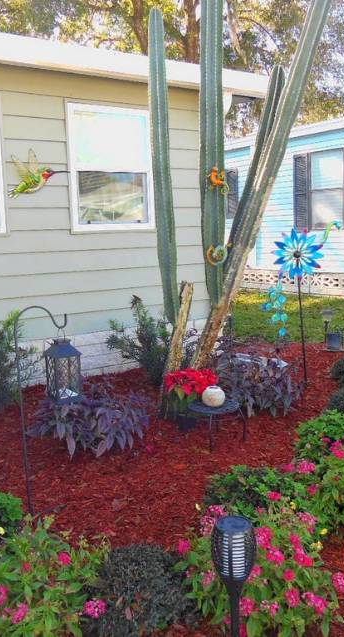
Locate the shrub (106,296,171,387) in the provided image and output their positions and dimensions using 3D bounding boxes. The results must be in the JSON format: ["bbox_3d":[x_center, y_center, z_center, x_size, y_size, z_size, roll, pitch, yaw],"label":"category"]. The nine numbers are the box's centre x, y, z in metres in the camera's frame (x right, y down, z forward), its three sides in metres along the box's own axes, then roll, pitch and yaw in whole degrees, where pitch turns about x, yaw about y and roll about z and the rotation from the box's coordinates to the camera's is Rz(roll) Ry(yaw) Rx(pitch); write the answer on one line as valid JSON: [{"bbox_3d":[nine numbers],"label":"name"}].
[{"bbox_3d":[-0.269,0.189,5.593,0.700,0.790,0.660,-2,8,-3],"label":"shrub"}]

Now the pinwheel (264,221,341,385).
[{"bbox_3d":[1.157,-0.133,5.440,0.679,1.455,0.150,0,8,12],"label":"pinwheel"}]

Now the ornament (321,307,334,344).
[{"bbox_3d":[1.671,0.105,6.572,0.125,0.390,0.125,1,9,14],"label":"ornament"}]

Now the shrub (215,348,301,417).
[{"bbox_3d":[0.694,0.469,4.910,0.684,0.434,0.600,-1,8,8],"label":"shrub"}]

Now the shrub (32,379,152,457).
[{"bbox_3d":[-0.541,0.627,4.147,0.819,0.399,0.680,-3,8,-8],"label":"shrub"}]

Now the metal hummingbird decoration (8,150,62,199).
[{"bbox_3d":[-1.200,-1.301,5.522,0.584,0.423,0.080,-7,9,-33],"label":"metal hummingbird decoration"}]

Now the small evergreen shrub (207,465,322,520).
[{"bbox_3d":[0.468,0.885,3.170,0.580,0.290,0.480,0,9,8],"label":"small evergreen shrub"}]

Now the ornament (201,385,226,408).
[{"bbox_3d":[0.269,0.523,4.021,0.152,0.145,0.152,-1,8,4],"label":"ornament"}]

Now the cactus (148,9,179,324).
[{"bbox_3d":[-0.057,-1.100,4.642,0.210,2.360,0.190,-1,8,0],"label":"cactus"}]

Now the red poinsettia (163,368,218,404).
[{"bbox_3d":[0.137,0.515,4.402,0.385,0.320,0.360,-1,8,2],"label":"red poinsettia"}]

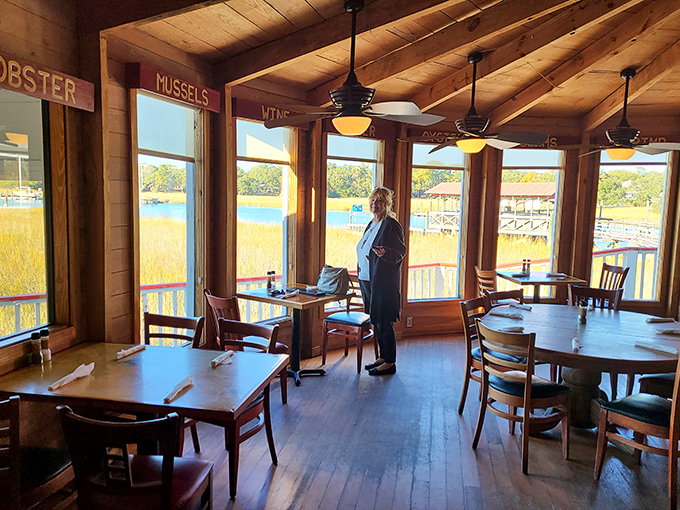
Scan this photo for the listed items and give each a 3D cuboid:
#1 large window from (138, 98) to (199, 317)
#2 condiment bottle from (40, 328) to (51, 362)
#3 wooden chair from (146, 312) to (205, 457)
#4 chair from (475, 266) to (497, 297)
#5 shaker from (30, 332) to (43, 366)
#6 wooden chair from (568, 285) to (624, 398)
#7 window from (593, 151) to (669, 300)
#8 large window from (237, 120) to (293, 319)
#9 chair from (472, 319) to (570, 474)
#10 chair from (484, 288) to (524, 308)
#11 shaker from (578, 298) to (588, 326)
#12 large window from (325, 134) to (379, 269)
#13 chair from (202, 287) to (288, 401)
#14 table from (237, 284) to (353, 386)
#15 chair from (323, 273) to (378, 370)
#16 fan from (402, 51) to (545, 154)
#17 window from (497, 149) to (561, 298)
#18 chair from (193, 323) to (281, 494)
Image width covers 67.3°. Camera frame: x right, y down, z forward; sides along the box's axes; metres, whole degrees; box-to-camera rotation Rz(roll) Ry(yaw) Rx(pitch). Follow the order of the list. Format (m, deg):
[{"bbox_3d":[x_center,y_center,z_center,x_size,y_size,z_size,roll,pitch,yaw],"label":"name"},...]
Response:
[{"bbox_3d":[-1.209,-0.155,3.638,0.100,1.813,0.662,3,6,18],"label":"large window"},{"bbox_3d":[-1.460,0.446,2.535,0.046,0.155,0.046,1,6,0],"label":"condiment bottle"},{"bbox_3d":[-1.070,0.814,2.988,0.430,0.860,0.470,2,6,8],"label":"wooden chair"},{"bbox_3d":[1.877,0.585,6.003,0.470,0.860,0.430,0,6,-13],"label":"chair"},{"bbox_3d":[-1.494,0.455,2.522,0.052,0.155,0.052,-2,7,-31],"label":"shaker"},{"bbox_3d":[2.173,0.735,4.459,0.440,0.880,0.480,5,7,32],"label":"wooden chair"},{"bbox_3d":[3.492,-0.323,6.214,0.796,1.813,0.100,1,6,-2],"label":"window"},{"bbox_3d":[-0.681,-0.265,4.644,0.120,1.810,0.690,7,8,44],"label":"large window"},{"bbox_3d":[1.155,0.843,3.231,0.460,0.860,0.440,-2,7,-34],"label":"chair"},{"bbox_3d":[1.474,0.740,4.222,0.430,0.860,0.480,-1,6,-19],"label":"chair"},{"bbox_3d":[1.735,0.404,3.633,0.055,0.165,0.055,4,7,26],"label":"shaker"},{"bbox_3d":[0.131,-0.319,5.461,0.682,1.813,0.100,-3,8,-36],"label":"large window"},{"bbox_3d":[-0.707,0.720,3.932,0.440,0.880,0.480,7,8,44],"label":"chair"},{"bbox_3d":[-0.390,0.716,4.572,0.720,0.750,0.720,6,7,35],"label":"table"},{"bbox_3d":[0.129,0.634,4.935,0.430,0.860,0.480,5,7,30],"label":"chair"},{"bbox_3d":[1.122,-1.274,4.293,1.280,0.821,1.280,1,6,0],"label":"fan"},{"bbox_3d":[2.322,-0.355,6.270,0.770,1.810,0.120,1,6,-6],"label":"window"},{"bbox_3d":[-0.626,0.832,2.915,0.430,0.860,0.470,4,7,23],"label":"chair"}]

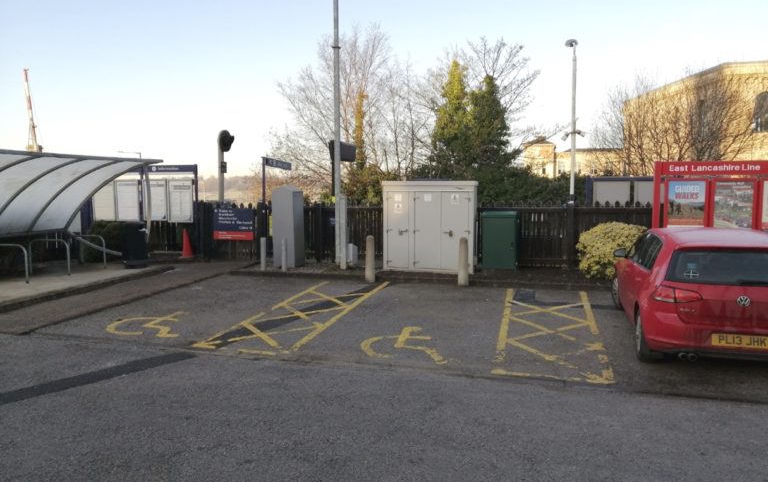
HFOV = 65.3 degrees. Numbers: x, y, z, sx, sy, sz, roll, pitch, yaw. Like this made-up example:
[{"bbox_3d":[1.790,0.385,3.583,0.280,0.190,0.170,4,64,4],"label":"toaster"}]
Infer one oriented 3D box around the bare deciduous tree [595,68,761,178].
[{"bbox_3d":[12.037,-3.824,24.758,6.800,6.712,5.800,2,6,26],"label":"bare deciduous tree"}]

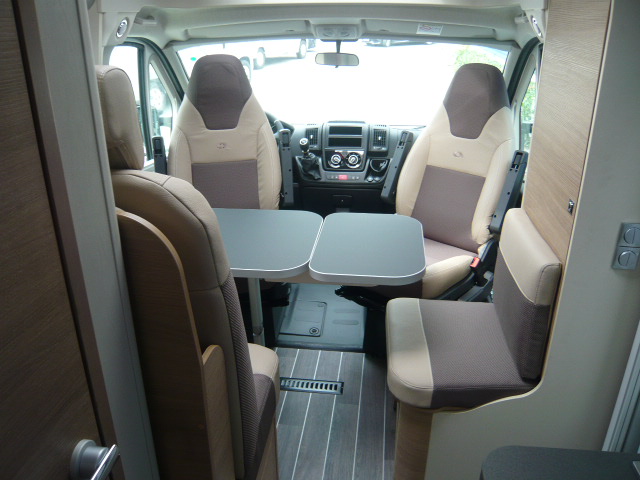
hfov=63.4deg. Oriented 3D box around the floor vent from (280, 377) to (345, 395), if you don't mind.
[{"bbox_3d":[-0.045,0.618,2.192,0.295,0.020,0.088,2,21,7],"label":"floor vent"}]

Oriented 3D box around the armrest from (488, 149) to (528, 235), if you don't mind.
[{"bbox_3d":[0.792,-0.202,2.185,0.055,0.345,0.070,21,8,43],"label":"armrest"}]

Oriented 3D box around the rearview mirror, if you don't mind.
[{"bbox_3d":[0.077,-0.843,2.420,0.205,0.065,0.040,7,22,18],"label":"rearview mirror"}]

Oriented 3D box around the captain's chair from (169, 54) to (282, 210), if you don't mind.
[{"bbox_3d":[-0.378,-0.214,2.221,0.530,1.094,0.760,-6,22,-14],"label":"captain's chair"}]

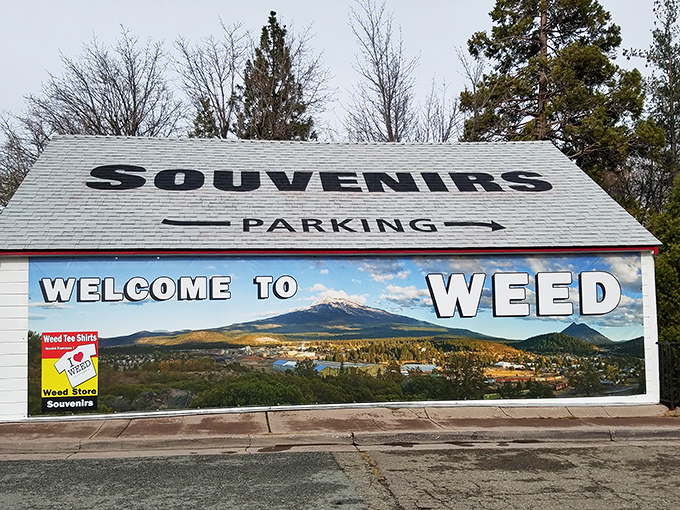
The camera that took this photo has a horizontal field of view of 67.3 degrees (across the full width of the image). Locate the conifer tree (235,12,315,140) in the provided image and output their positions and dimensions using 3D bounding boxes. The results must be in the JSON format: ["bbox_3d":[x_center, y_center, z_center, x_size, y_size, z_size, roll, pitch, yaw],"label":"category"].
[{"bbox_3d":[-2.782,-4.054,21.700,4.200,12.800,4.200,-1,-3,0],"label":"conifer tree"}]

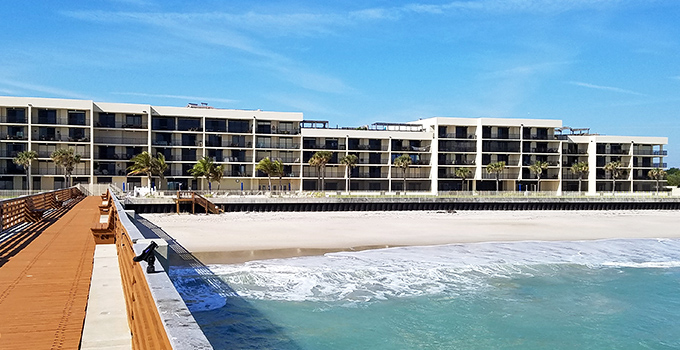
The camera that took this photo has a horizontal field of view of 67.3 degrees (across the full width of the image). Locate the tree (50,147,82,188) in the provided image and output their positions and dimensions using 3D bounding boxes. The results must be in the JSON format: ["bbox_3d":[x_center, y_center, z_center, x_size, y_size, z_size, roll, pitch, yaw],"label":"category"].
[{"bbox_3d":[-42.575,-0.623,79.500,4.980,7.010,4.000,1,-1,-17],"label":"tree"}]

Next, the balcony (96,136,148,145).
[{"bbox_3d":[-38.349,-5.824,89.858,8.700,1.300,1.800,1,-1,-17],"label":"balcony"}]

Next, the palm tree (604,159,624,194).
[{"bbox_3d":[56.437,0.565,105.000,4.110,7.090,3.700,1,-1,-17],"label":"palm tree"}]

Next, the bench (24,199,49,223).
[{"bbox_3d":[-14.015,1.654,23.667,0.640,0.940,2.400,1,-1,-25],"label":"bench"}]

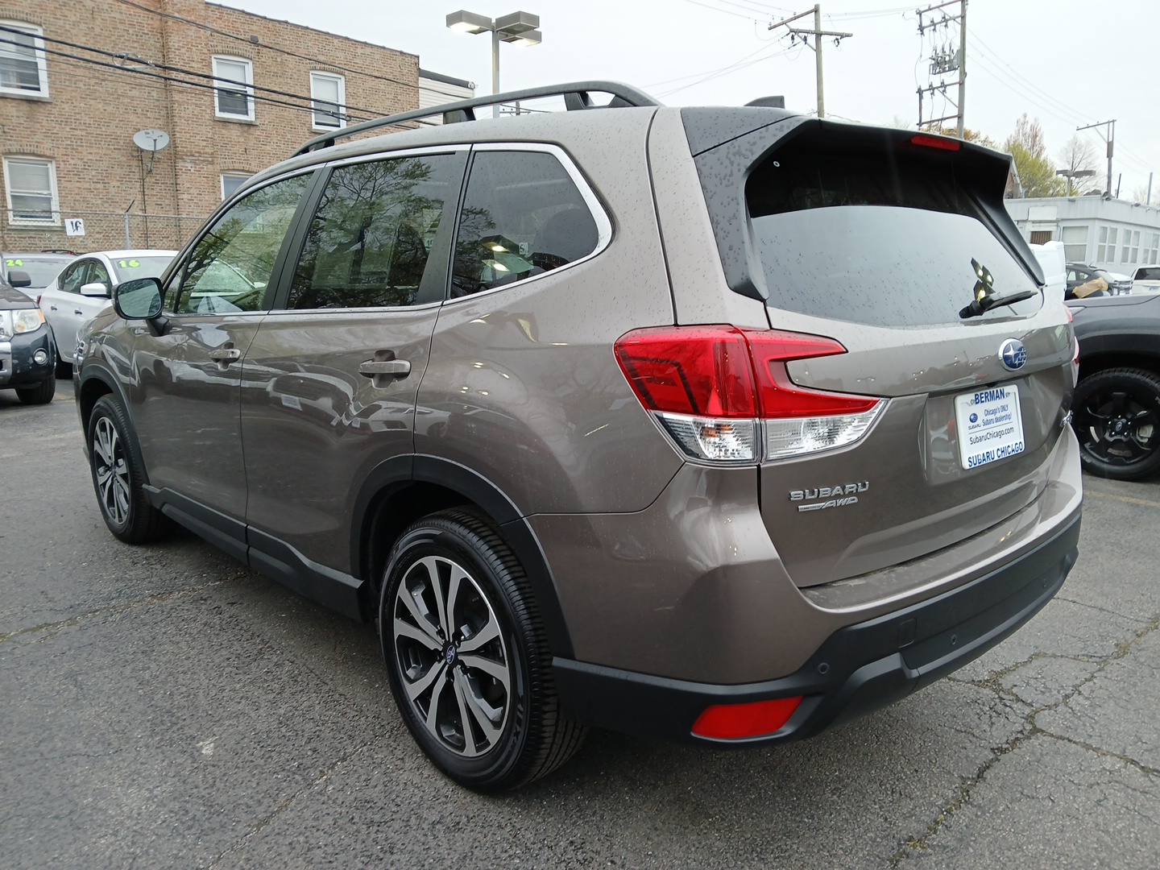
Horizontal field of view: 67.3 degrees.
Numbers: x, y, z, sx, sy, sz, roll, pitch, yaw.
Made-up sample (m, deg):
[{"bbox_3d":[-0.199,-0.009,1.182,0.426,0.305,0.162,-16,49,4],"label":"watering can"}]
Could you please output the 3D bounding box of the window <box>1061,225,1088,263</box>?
[{"bbox_3d":[17.038,-6.569,30.000,0.100,1.280,0.820,-10,15,-43],"label":"window"}]

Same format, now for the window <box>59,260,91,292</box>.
[{"bbox_3d":[-6.150,-1.935,10.650,1.000,0.430,0.070,11,-7,45],"label":"window"}]

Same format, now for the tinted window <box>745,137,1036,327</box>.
[{"bbox_3d":[0.764,-0.474,2.094,1.290,0.470,0.100,-10,-17,-43],"label":"tinted window"}]

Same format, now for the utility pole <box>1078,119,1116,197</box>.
[{"bbox_3d":[28.100,-11.800,48.200,0.400,10.500,2.800,0,10,-6],"label":"utility pole"}]

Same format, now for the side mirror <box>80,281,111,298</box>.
[{"bbox_3d":[-4.659,-1.393,8.371,0.250,0.165,0.140,-10,15,-43],"label":"side mirror"}]

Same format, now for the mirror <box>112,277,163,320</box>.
[{"bbox_3d":[-1.690,-0.521,3.345,0.190,0.168,0.115,-9,14,-43],"label":"mirror"}]

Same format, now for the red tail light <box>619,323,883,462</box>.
[{"bbox_3d":[0.325,-0.091,1.704,0.400,0.260,0.370,-9,14,-43],"label":"red tail light"}]

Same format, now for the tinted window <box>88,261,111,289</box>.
[{"bbox_3d":[-5.450,-1.780,9.900,0.900,0.430,0.070,11,-7,45],"label":"tinted window"}]

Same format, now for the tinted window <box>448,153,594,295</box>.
[{"bbox_3d":[-0.125,-0.478,1.949,0.475,0.365,0.050,10,-2,42],"label":"tinted window"}]

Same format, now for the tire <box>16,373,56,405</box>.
[{"bbox_3d":[-5.182,-0.658,8.232,0.240,0.730,0.730,-10,15,-43],"label":"tire"}]

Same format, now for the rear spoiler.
[{"bbox_3d":[0.718,-0.538,2.102,1.320,0.410,0.390,-9,14,-43],"label":"rear spoiler"}]

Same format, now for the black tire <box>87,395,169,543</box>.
[{"bbox_3d":[-2.087,0.153,4.093,0.230,0.700,0.700,-10,15,-43],"label":"black tire"}]

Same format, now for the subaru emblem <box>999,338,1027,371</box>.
[{"bbox_3d":[0.963,-0.179,1.939,0.123,0.073,0.017,-10,6,-43],"label":"subaru emblem"}]

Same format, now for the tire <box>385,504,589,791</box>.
[{"bbox_3d":[-0.260,0.524,2.164,0.230,0.690,0.690,-9,14,-43],"label":"tire"}]

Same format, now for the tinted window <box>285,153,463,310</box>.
[{"bbox_3d":[-0.569,-0.554,2.421,0.860,0.450,0.060,11,-3,45],"label":"tinted window"}]

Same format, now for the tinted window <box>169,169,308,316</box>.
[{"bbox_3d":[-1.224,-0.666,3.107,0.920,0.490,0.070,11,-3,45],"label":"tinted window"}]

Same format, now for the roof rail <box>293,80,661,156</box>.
[{"bbox_3d":[-0.430,-0.868,2.478,0.080,0.095,1.760,-10,15,-43],"label":"roof rail"}]

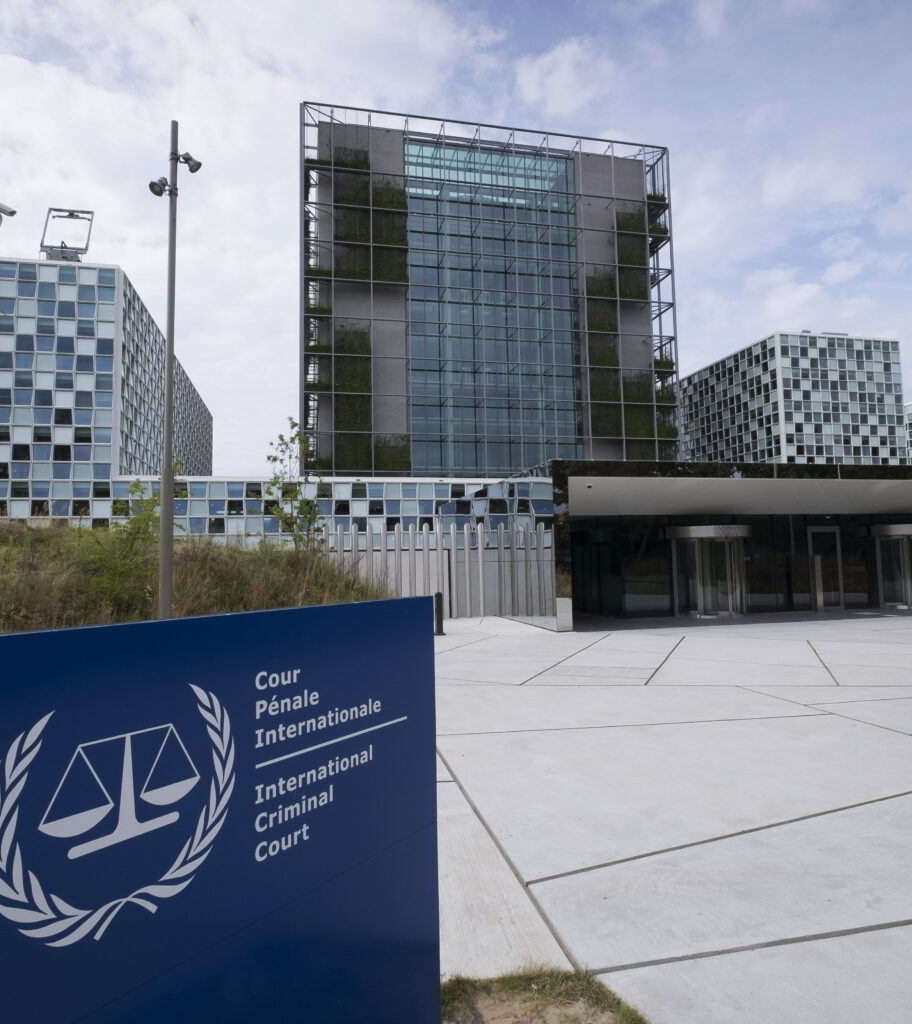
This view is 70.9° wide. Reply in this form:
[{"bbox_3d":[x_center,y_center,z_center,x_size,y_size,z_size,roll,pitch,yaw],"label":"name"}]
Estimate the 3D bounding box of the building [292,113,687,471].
[{"bbox_3d":[1.170,-15.935,78.438,38.100,43.200,32.000,0,-4,-12],"label":"building"}]

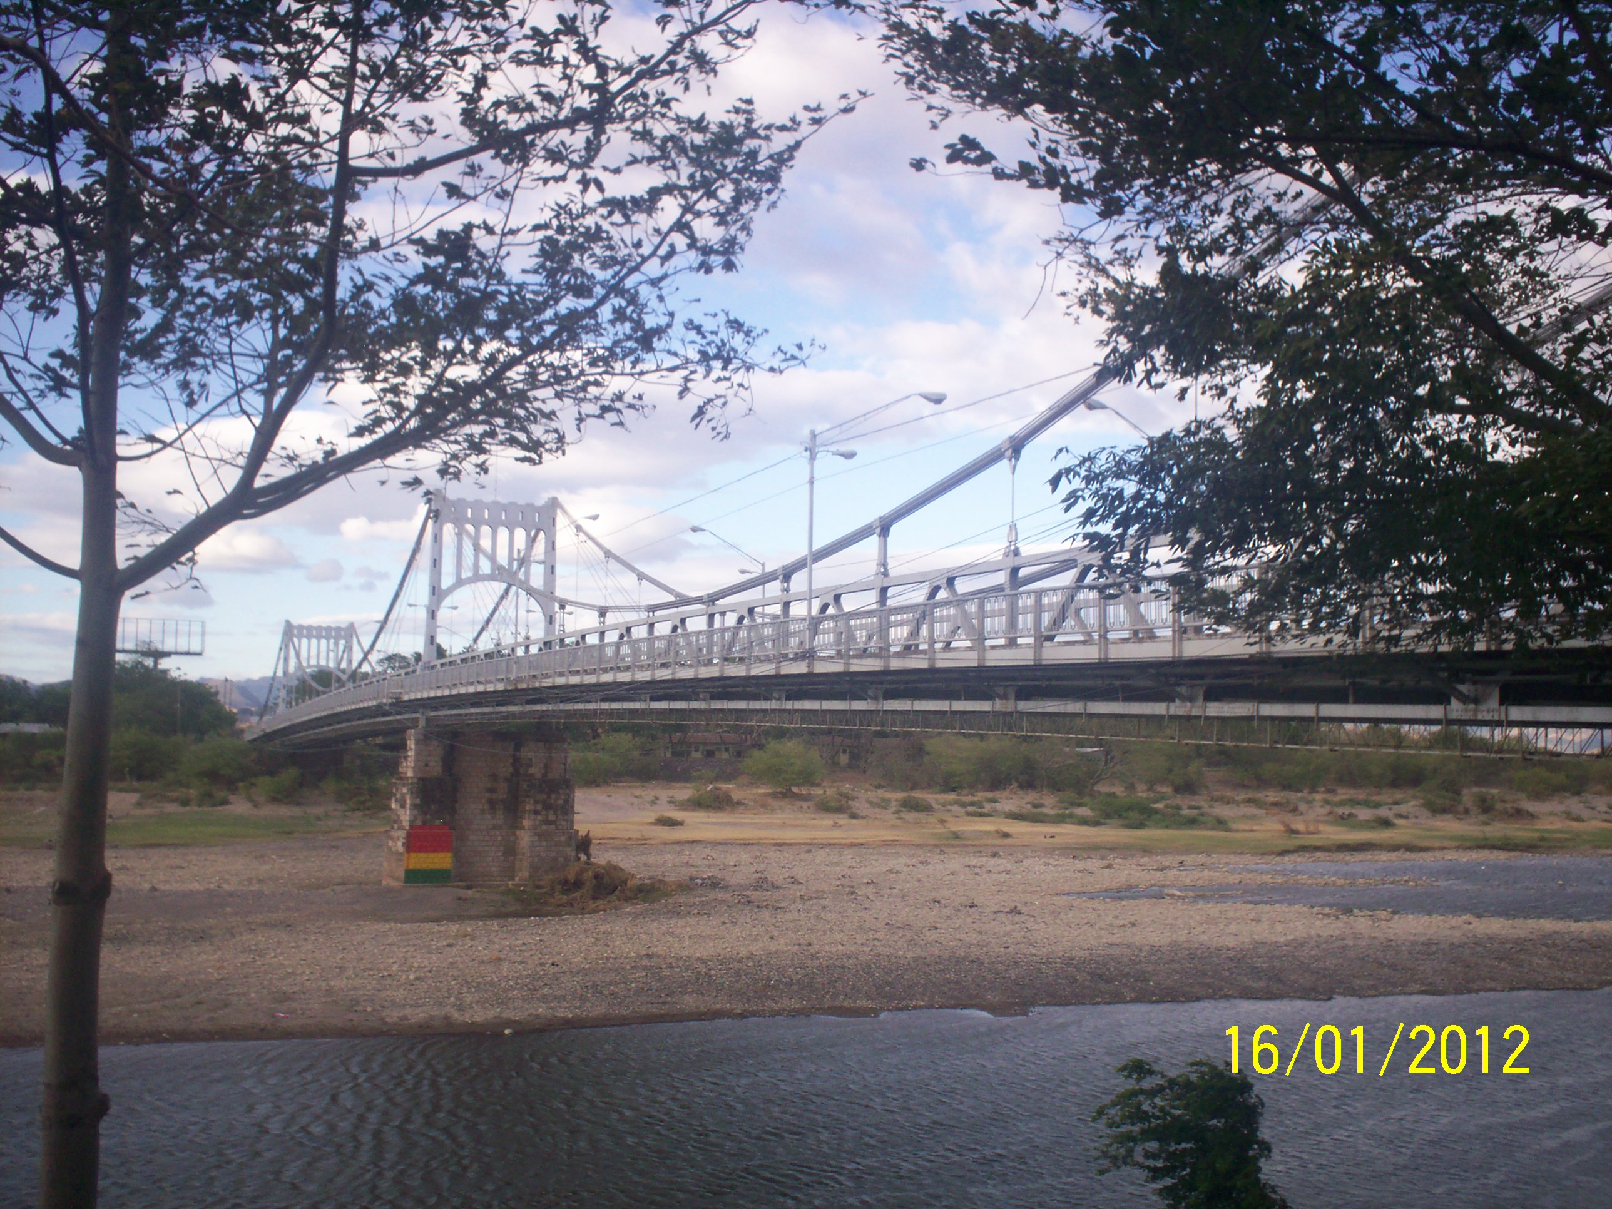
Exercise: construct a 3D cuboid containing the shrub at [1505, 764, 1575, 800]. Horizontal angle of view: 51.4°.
[{"bbox_3d":[96.597,23.220,220.000,8.924,4.627,8.032,-2,-6,24],"label":"shrub"}]

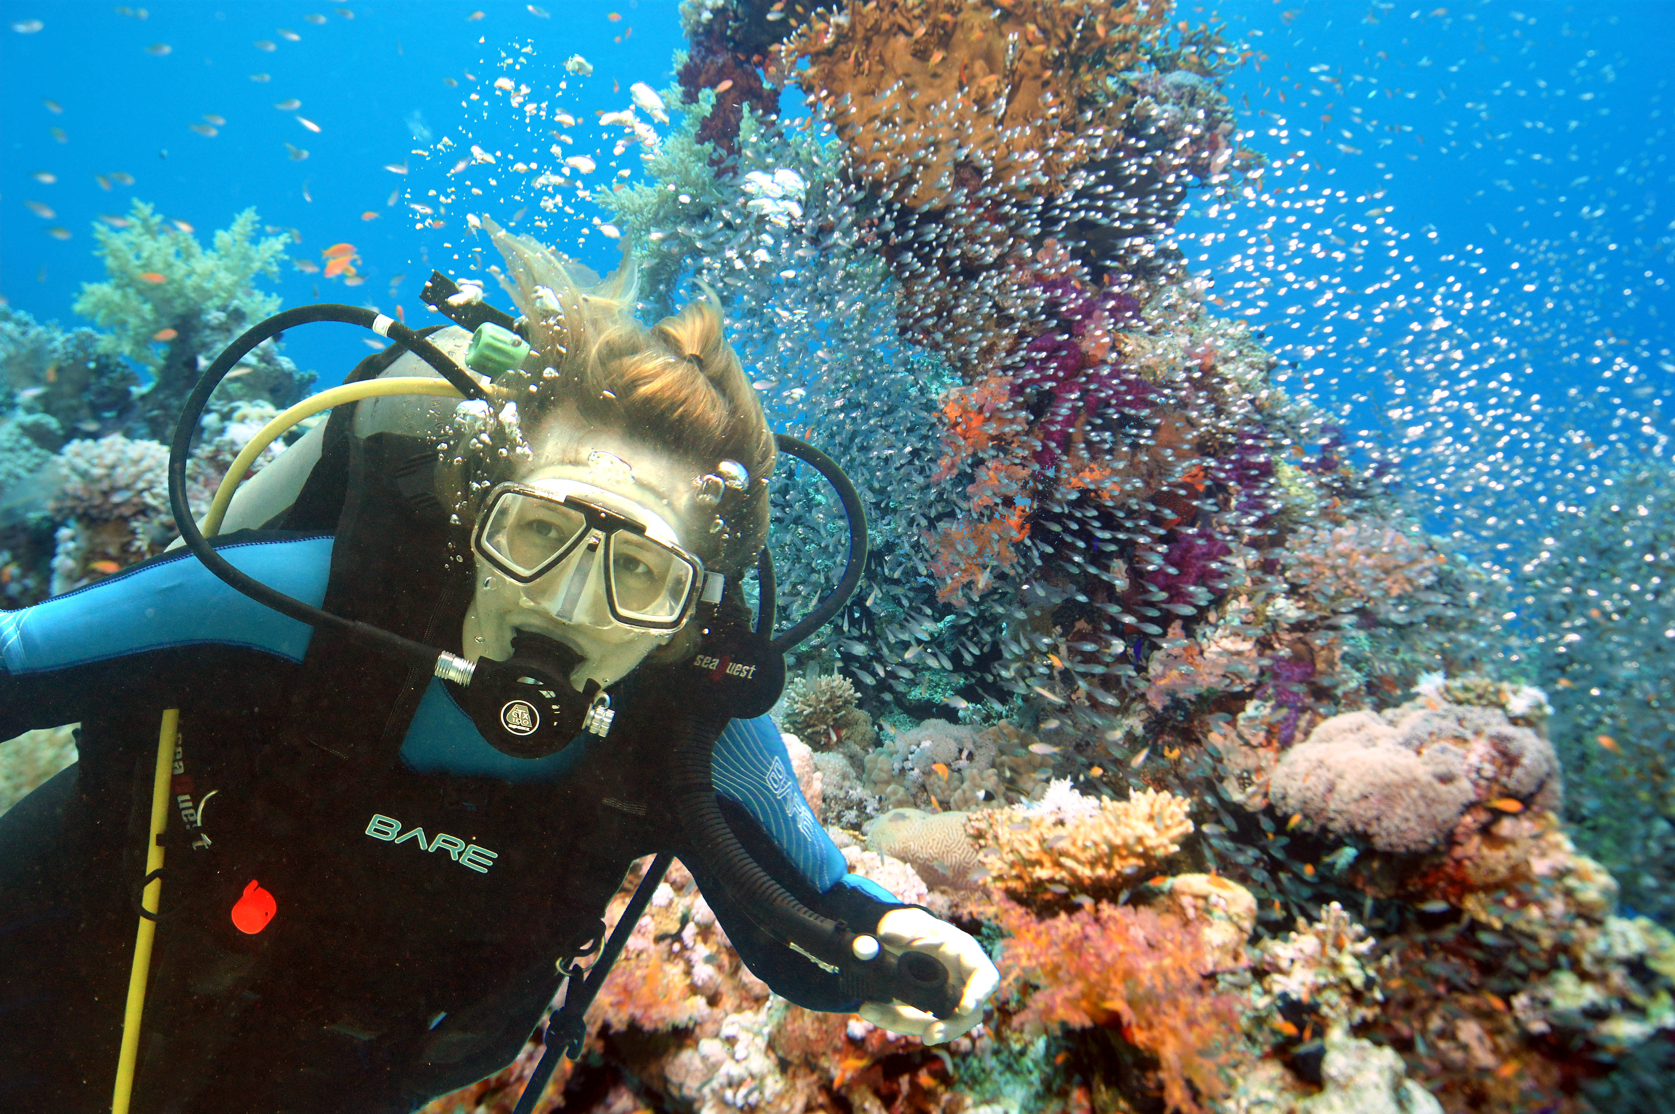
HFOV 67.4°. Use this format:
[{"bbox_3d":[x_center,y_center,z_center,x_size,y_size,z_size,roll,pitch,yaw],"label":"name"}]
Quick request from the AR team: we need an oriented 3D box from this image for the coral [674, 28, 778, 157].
[{"bbox_3d":[-0.213,-0.905,2.450,0.190,0.240,0.160,0,3,0],"label":"coral"}]

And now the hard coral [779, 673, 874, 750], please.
[{"bbox_3d":[-0.019,0.235,1.900,0.135,0.115,0.125,0,3,0],"label":"hard coral"}]

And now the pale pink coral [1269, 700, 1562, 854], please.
[{"bbox_3d":[0.857,0.329,1.850,0.390,0.200,0.300,1,3,25],"label":"pale pink coral"}]

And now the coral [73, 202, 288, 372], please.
[{"bbox_3d":[-1.281,-0.522,2.450,0.400,0.320,0.340,-1,3,-27],"label":"coral"}]

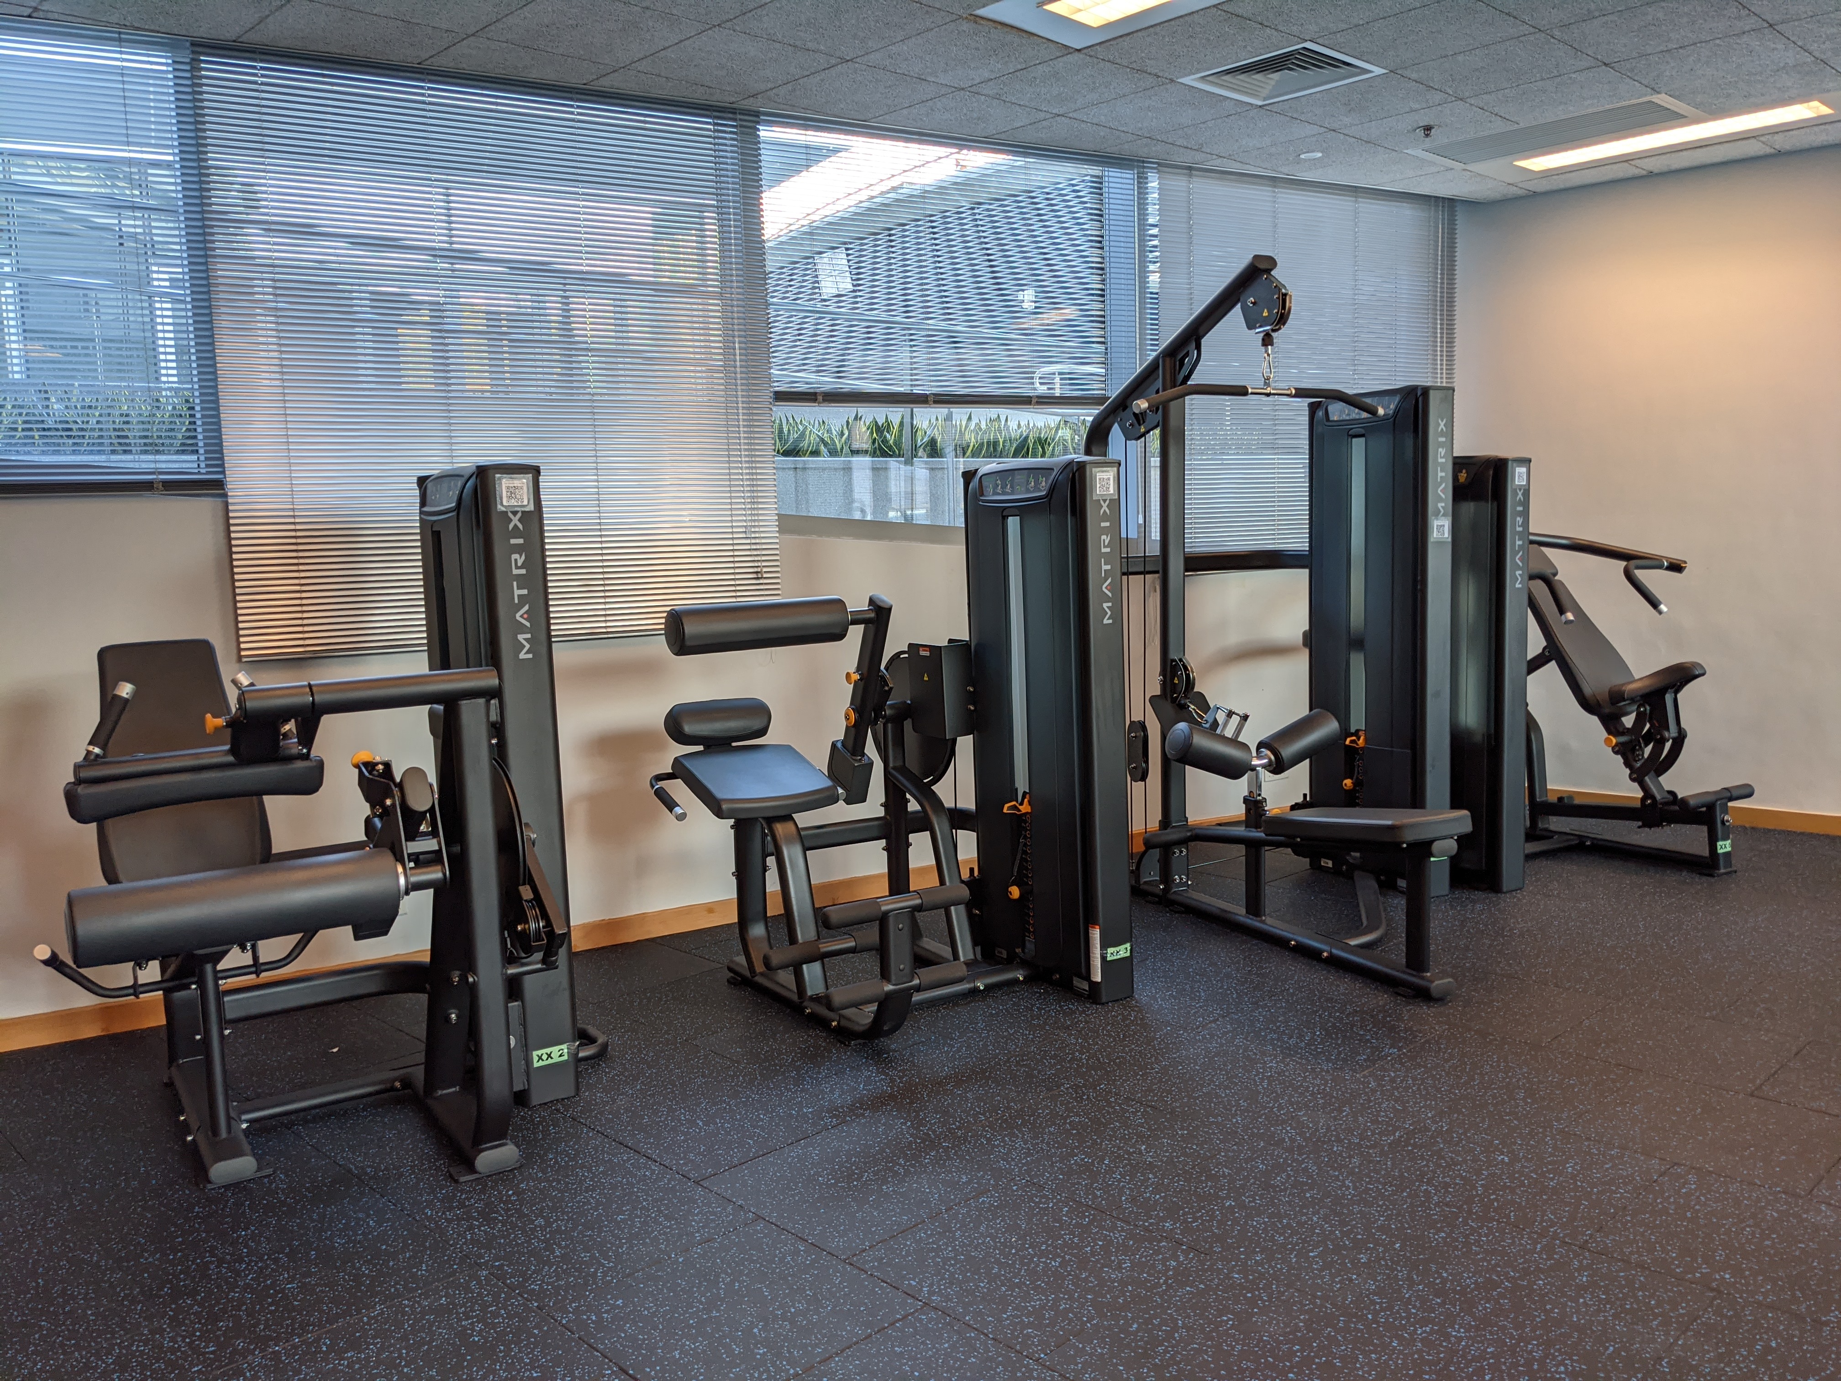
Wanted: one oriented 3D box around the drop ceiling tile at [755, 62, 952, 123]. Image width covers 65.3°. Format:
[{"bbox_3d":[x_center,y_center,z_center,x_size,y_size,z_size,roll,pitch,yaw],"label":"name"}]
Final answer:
[{"bbox_3d":[-0.215,-2.035,4.872,0.510,0.020,0.506,-8,9,-43],"label":"drop ceiling tile"}]

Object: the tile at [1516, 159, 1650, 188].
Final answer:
[{"bbox_3d":[2.997,-2.336,6.526,0.326,0.020,0.510,-8,9,-43],"label":"tile"}]

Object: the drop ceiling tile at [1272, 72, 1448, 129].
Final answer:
[{"bbox_3d":[1.589,-2.130,5.191,0.510,0.020,0.506,-8,9,-43],"label":"drop ceiling tile"}]

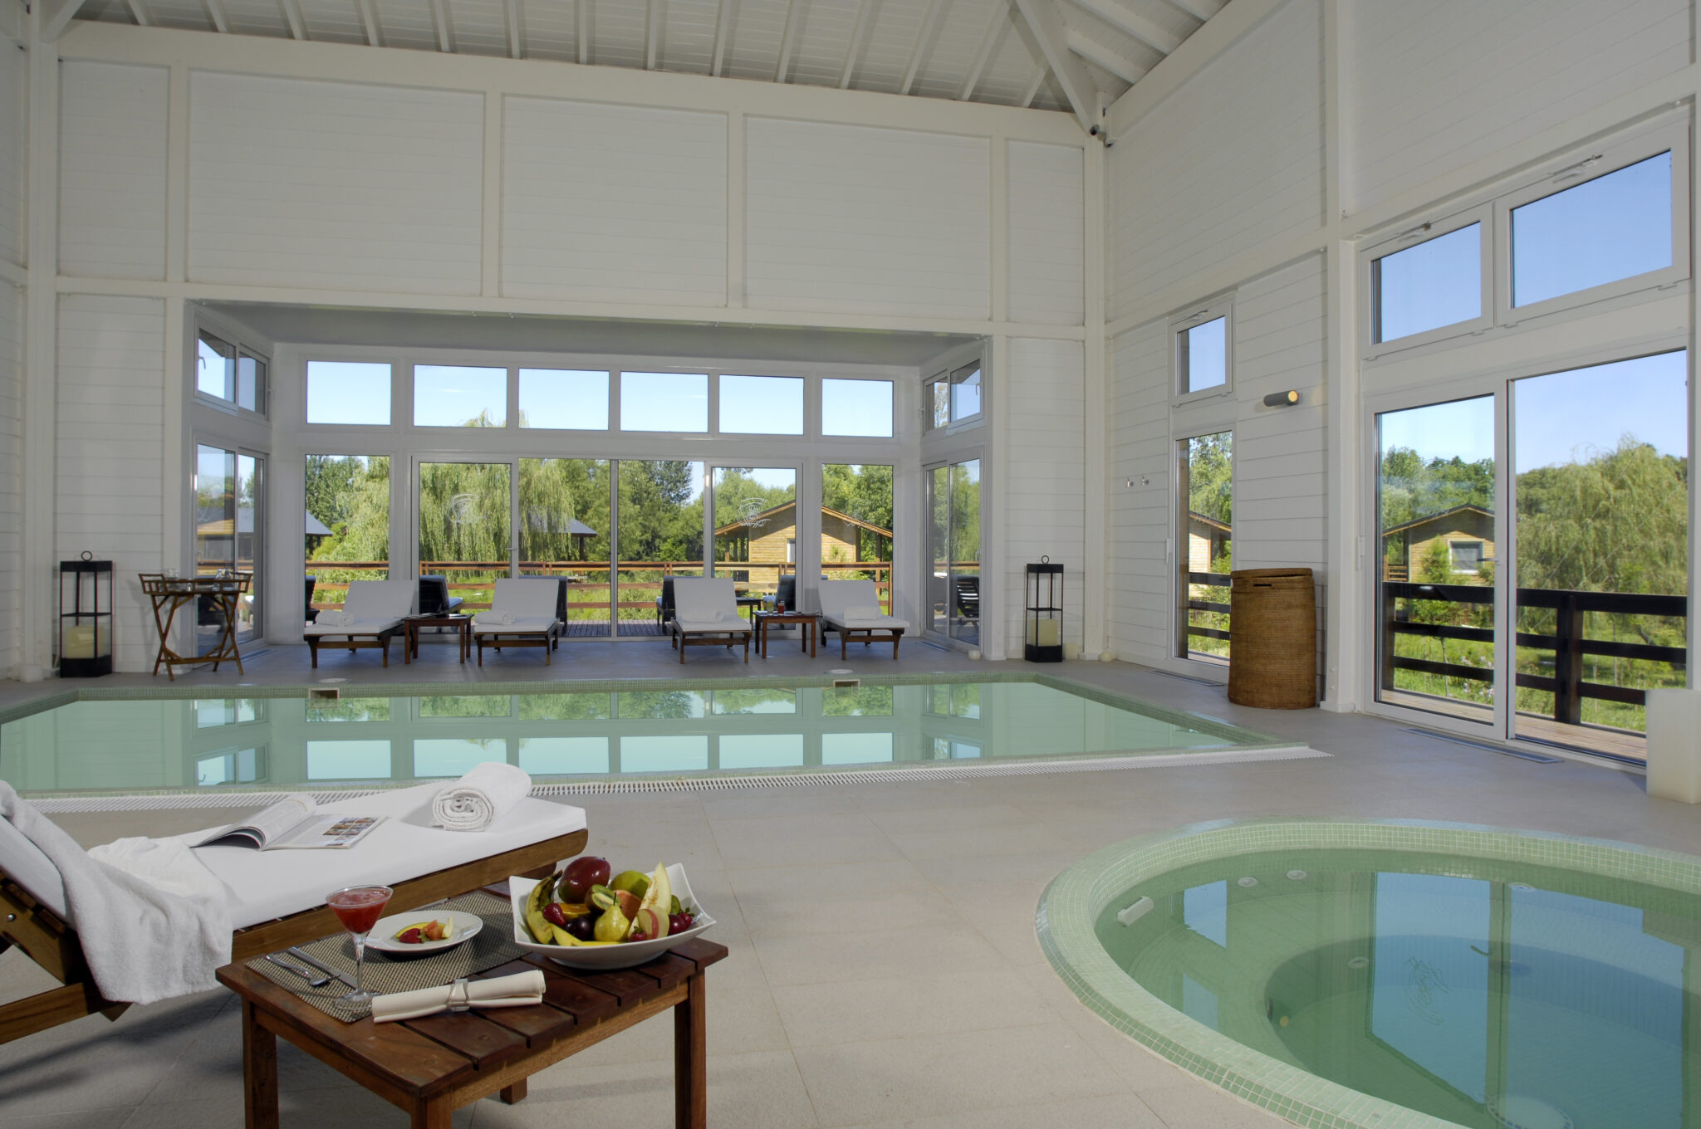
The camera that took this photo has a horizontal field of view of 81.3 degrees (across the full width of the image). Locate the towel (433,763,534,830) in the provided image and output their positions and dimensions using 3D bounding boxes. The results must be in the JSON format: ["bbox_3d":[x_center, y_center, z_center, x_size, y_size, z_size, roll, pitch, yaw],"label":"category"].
[{"bbox_3d":[-0.944,0.591,2.567,0.145,0.112,0.330,0,1,-2],"label":"towel"}]

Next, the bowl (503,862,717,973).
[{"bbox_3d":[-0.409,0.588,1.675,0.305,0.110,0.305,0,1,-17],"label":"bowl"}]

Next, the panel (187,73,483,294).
[{"bbox_3d":[-4.530,-3.368,8.805,2.429,1.835,0.060,0,1,-11],"label":"panel"}]

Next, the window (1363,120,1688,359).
[{"bbox_3d":[3.970,-1.862,6.083,0.080,0.803,2.343,0,1,-11],"label":"window"}]

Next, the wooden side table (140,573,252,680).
[{"bbox_3d":[-5.583,0.512,8.468,0.445,0.880,0.700,1,1,33],"label":"wooden side table"}]

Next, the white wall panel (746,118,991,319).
[{"bbox_3d":[0.211,-3.361,9.709,2.448,1.825,0.060,0,1,-11],"label":"white wall panel"}]

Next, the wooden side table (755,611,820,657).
[{"bbox_3d":[-0.695,0.763,10.770,0.570,0.460,0.590,0,1,-11],"label":"wooden side table"}]

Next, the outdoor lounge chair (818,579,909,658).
[{"bbox_3d":[0.115,0.590,10.943,0.650,0.810,1.760,0,1,-11],"label":"outdoor lounge chair"}]

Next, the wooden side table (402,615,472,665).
[{"bbox_3d":[-4.161,0.753,10.036,0.560,0.460,0.570,0,1,-11],"label":"wooden side table"}]

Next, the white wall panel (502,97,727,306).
[{"bbox_3d":[-2.279,-3.523,9.689,2.152,1.938,0.050,0,1,-11],"label":"white wall panel"}]

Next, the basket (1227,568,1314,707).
[{"bbox_3d":[3.006,0.517,7.053,0.575,0.939,0.575,1,1,35],"label":"basket"}]

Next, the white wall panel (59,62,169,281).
[{"bbox_3d":[-6.290,-3.358,8.469,0.835,1.817,0.060,0,1,-11],"label":"white wall panel"}]

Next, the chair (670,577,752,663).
[{"bbox_3d":[-1.512,0.585,10.653,0.670,0.810,1.794,0,1,-12],"label":"chair"}]

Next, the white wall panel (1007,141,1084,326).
[{"bbox_3d":[2.064,-3.499,10.510,0.873,1.895,0.050,0,1,-11],"label":"white wall panel"}]

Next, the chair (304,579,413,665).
[{"bbox_3d":[-4.914,0.575,10.026,0.670,0.810,1.763,0,1,-14],"label":"chair"}]

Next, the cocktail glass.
[{"bbox_3d":[-0.725,0.566,1.462,0.088,0.157,0.088,0,1,-12],"label":"cocktail glass"}]

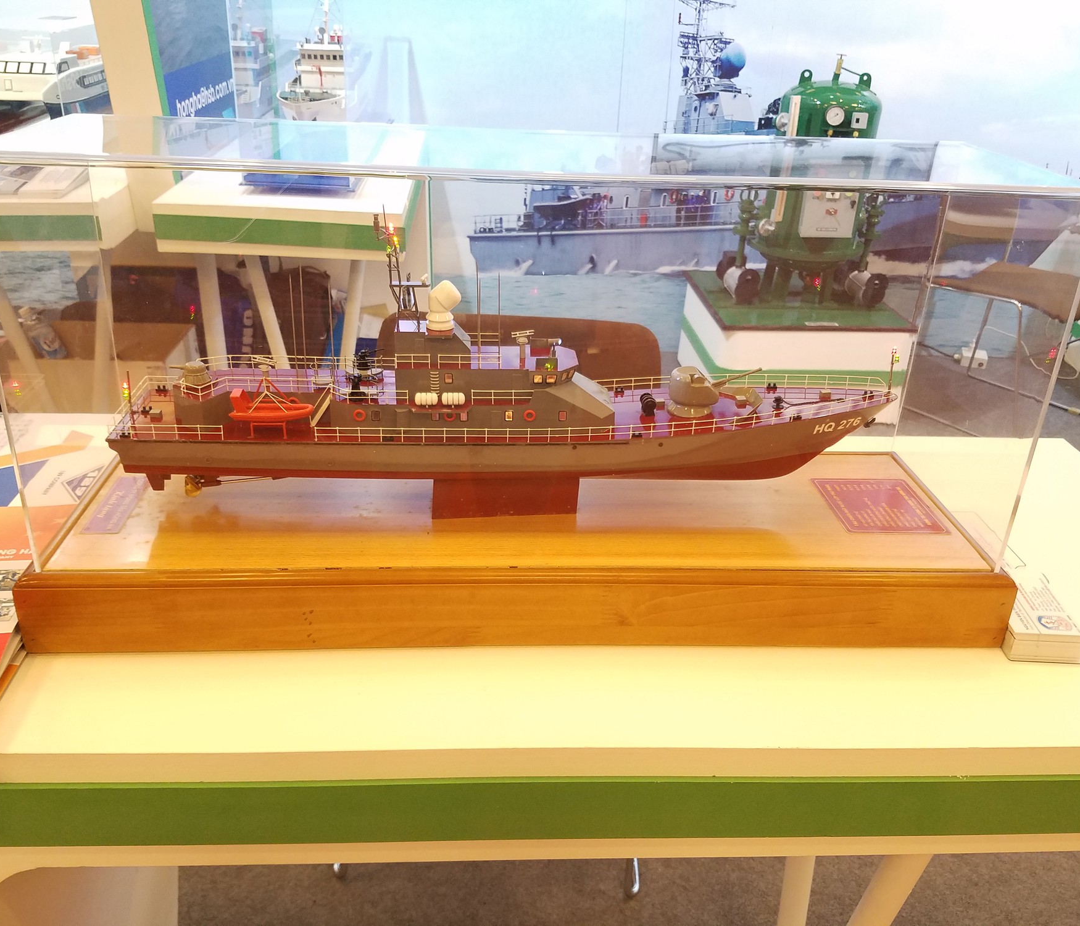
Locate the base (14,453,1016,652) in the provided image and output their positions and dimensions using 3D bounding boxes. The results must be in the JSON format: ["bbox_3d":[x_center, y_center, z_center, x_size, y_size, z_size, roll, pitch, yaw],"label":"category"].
[{"bbox_3d":[-0.010,0.062,0.789,0.735,0.063,0.229,1,26,-5],"label":"base"}]

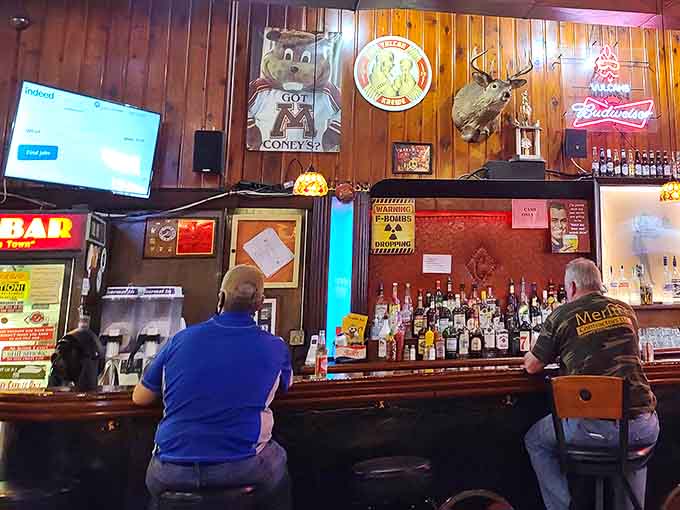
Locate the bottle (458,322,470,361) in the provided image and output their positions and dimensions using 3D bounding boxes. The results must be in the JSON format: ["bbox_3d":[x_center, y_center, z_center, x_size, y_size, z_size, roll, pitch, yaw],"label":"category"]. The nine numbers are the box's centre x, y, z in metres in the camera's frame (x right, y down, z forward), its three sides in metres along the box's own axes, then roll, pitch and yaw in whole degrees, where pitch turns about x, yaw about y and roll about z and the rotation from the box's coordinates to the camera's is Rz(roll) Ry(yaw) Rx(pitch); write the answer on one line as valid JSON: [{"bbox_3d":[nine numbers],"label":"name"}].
[{"bbox_3d":[0.799,0.552,3.150,0.072,0.234,0.072,2,-7,-9],"label":"bottle"}]

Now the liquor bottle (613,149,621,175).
[{"bbox_3d":[2.184,-0.728,3.880,0.061,0.237,0.061,1,-7,-9],"label":"liquor bottle"}]

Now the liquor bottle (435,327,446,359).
[{"bbox_3d":[0.640,0.567,3.130,0.066,0.207,0.066,2,-7,-9],"label":"liquor bottle"}]

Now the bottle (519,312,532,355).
[{"bbox_3d":[1.278,0.546,3.383,0.088,0.296,0.088,2,-7,-9],"label":"bottle"}]

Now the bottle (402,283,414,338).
[{"bbox_3d":[0.471,0.382,3.376,0.082,0.383,0.082,2,-7,-9],"label":"bottle"}]

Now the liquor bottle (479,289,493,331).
[{"bbox_3d":[1.051,0.406,3.532,0.090,0.300,0.085,2,-7,-10],"label":"liquor bottle"}]

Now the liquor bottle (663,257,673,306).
[{"bbox_3d":[2.643,0.207,3.959,0.082,0.370,0.082,2,-7,-10],"label":"liquor bottle"}]

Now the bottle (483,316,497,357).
[{"bbox_3d":[1.043,0.570,3.429,0.085,0.300,0.085,2,-7,-10],"label":"bottle"}]

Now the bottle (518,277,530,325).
[{"bbox_3d":[1.366,0.352,3.636,0.084,0.384,0.084,2,-7,-9],"label":"bottle"}]

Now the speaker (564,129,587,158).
[{"bbox_3d":[1.870,-0.881,3.891,0.155,0.220,0.110,0,-7,9],"label":"speaker"}]

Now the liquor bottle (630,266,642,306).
[{"bbox_3d":[2.366,0.244,3.911,0.085,0.310,0.085,2,-7,-10],"label":"liquor bottle"}]

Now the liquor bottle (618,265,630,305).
[{"bbox_3d":[2.155,0.223,3.723,0.080,0.305,0.080,1,-7,-9],"label":"liquor bottle"}]

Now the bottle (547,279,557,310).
[{"bbox_3d":[1.575,0.365,3.657,0.080,0.364,0.080,2,-7,-9],"label":"bottle"}]

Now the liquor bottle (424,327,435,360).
[{"bbox_3d":[0.592,0.584,3.248,0.066,0.218,0.060,2,-7,-9],"label":"liquor bottle"}]

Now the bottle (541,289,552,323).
[{"bbox_3d":[1.463,0.392,3.480,0.080,0.299,0.080,2,-7,-9],"label":"bottle"}]

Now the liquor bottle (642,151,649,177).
[{"bbox_3d":[2.420,-0.720,3.890,0.062,0.229,0.062,2,-7,-9],"label":"liquor bottle"}]

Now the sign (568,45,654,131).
[{"bbox_3d":[2.203,-1.363,3.984,0.801,0.742,0.090,1,-7,-9],"label":"sign"}]

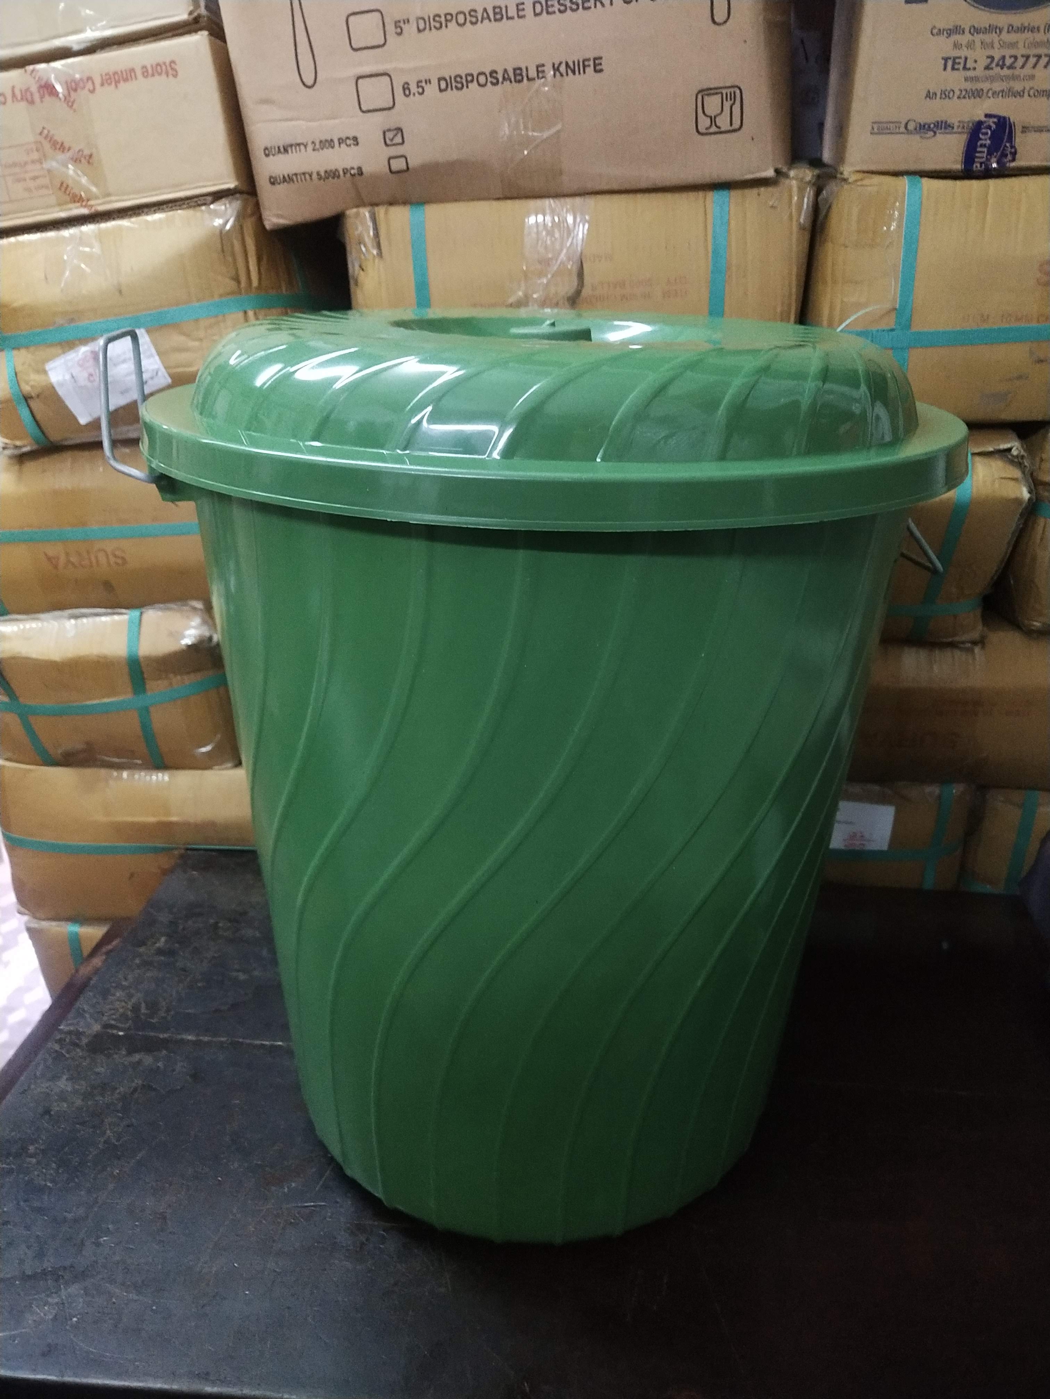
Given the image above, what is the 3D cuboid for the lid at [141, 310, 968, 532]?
[{"bbox_3d":[0.017,-0.188,0.715,0.473,0.067,0.473,1,21,0],"label":"lid"}]

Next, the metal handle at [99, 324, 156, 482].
[{"bbox_3d":[-0.222,-0.173,0.707,0.030,0.079,0.078,0,21,-3],"label":"metal handle"}]

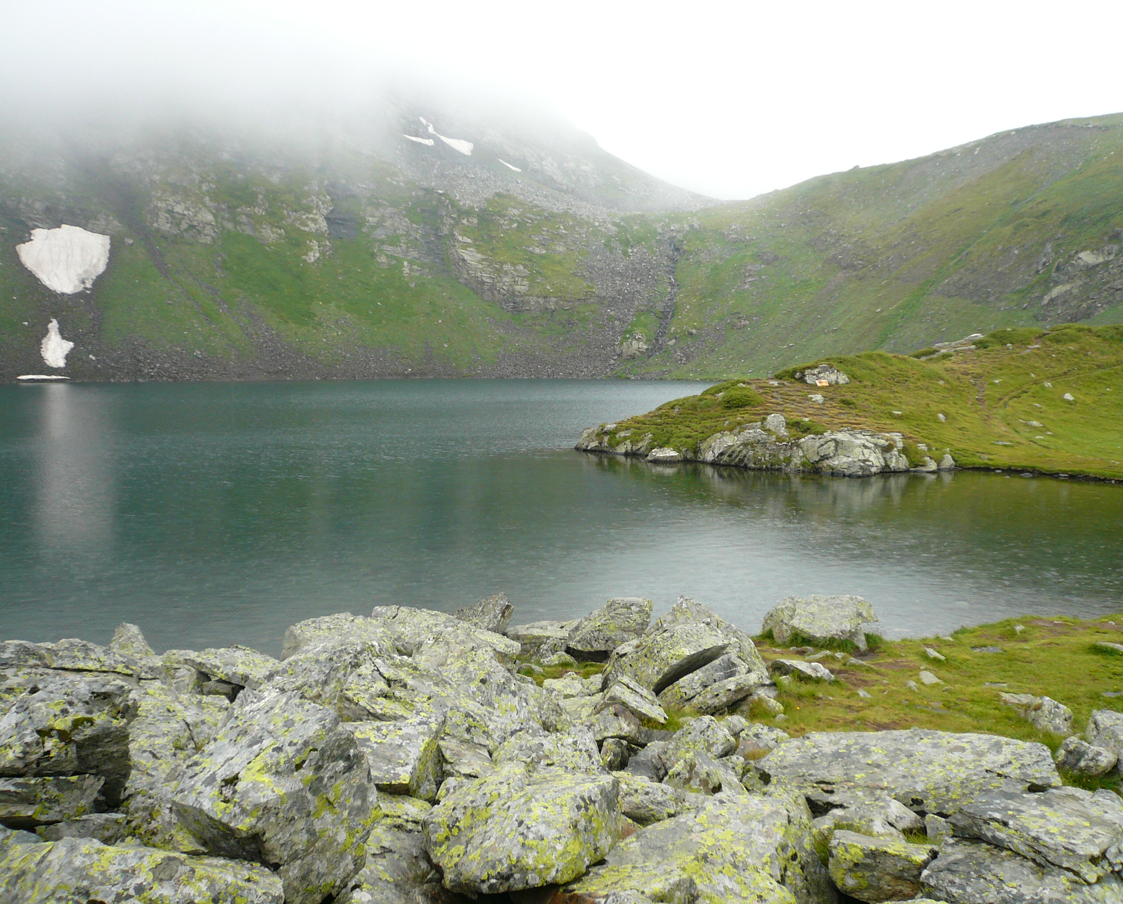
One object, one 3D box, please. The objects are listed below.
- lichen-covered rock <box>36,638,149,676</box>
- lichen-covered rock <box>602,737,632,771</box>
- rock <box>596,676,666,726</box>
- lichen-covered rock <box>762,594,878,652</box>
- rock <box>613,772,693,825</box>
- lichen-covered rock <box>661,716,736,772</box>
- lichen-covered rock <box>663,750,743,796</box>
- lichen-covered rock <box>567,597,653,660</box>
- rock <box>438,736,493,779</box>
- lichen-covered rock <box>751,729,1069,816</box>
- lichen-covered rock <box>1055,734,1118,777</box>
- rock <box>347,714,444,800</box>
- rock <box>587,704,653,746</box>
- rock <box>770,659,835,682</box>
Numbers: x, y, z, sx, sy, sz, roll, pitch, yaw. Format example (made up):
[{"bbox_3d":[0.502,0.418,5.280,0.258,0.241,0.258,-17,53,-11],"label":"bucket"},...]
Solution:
[{"bbox_3d":[-2.385,1.061,5.000,0.481,0.152,0.350,0,5,-5],"label":"lichen-covered rock"},{"bbox_3d":[0.294,1.611,5.198,0.160,0.170,0.170,0,5,0],"label":"lichen-covered rock"},{"bbox_3d":[0.323,1.159,4.550,0.287,0.161,0.270,-2,5,-20],"label":"rock"},{"bbox_3d":[1.740,1.152,6.600,0.718,0.315,0.480,0,5,0],"label":"lichen-covered rock"},{"bbox_3d":[0.389,1.483,4.178,0.370,0.190,0.270,-1,5,-15],"label":"rock"},{"bbox_3d":[0.578,1.240,4.150,0.296,0.176,0.270,0,5,0],"label":"lichen-covered rock"},{"bbox_3d":[0.550,1.265,3.800,0.283,0.142,0.240,-1,5,-10],"label":"lichen-covered rock"},{"bbox_3d":[0.383,1.431,7.862,0.680,0.420,0.500,1,5,15],"label":"lichen-covered rock"},{"bbox_3d":[-0.437,1.381,4.419,0.270,0.140,0.240,-1,5,-15],"label":"rock"},{"bbox_3d":[1.414,1.321,4.050,1.152,0.216,0.480,0,5,5],"label":"lichen-covered rock"},{"bbox_3d":[2.720,1.574,5.052,0.330,0.200,0.240,2,5,28],"label":"lichen-covered rock"},{"bbox_3d":[-0.591,1.060,3.400,0.352,0.217,0.320,-1,5,-10],"label":"rock"},{"bbox_3d":[0.342,1.591,5.671,0.370,0.180,0.300,0,5,0],"label":"rock"},{"bbox_3d":[1.782,1.619,7.209,0.490,0.130,0.280,-1,5,-15],"label":"rock"}]

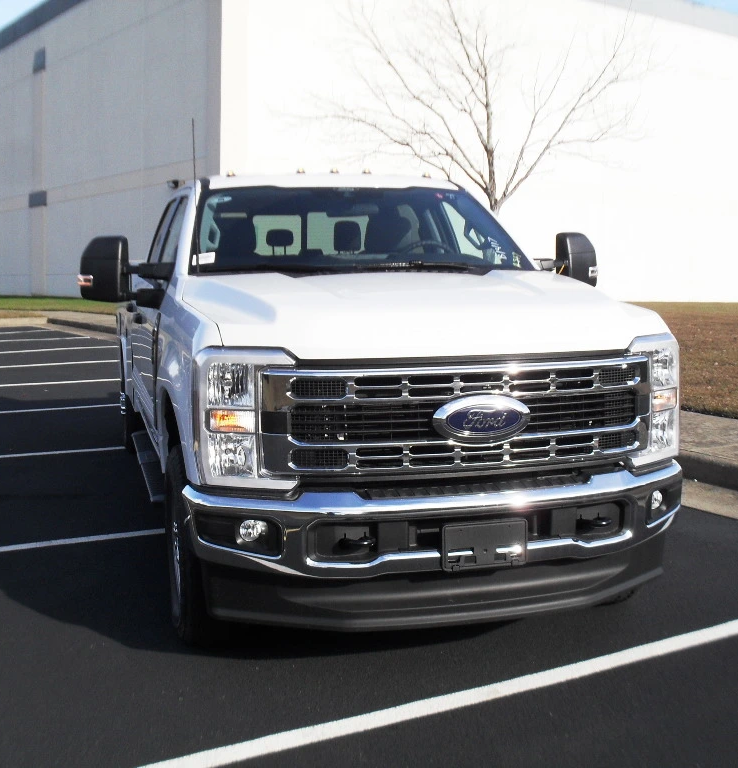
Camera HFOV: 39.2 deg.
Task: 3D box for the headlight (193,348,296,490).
[{"bbox_3d":[-0.434,0.103,3.600,0.335,0.485,0.290,-2,9,-15],"label":"headlight"}]

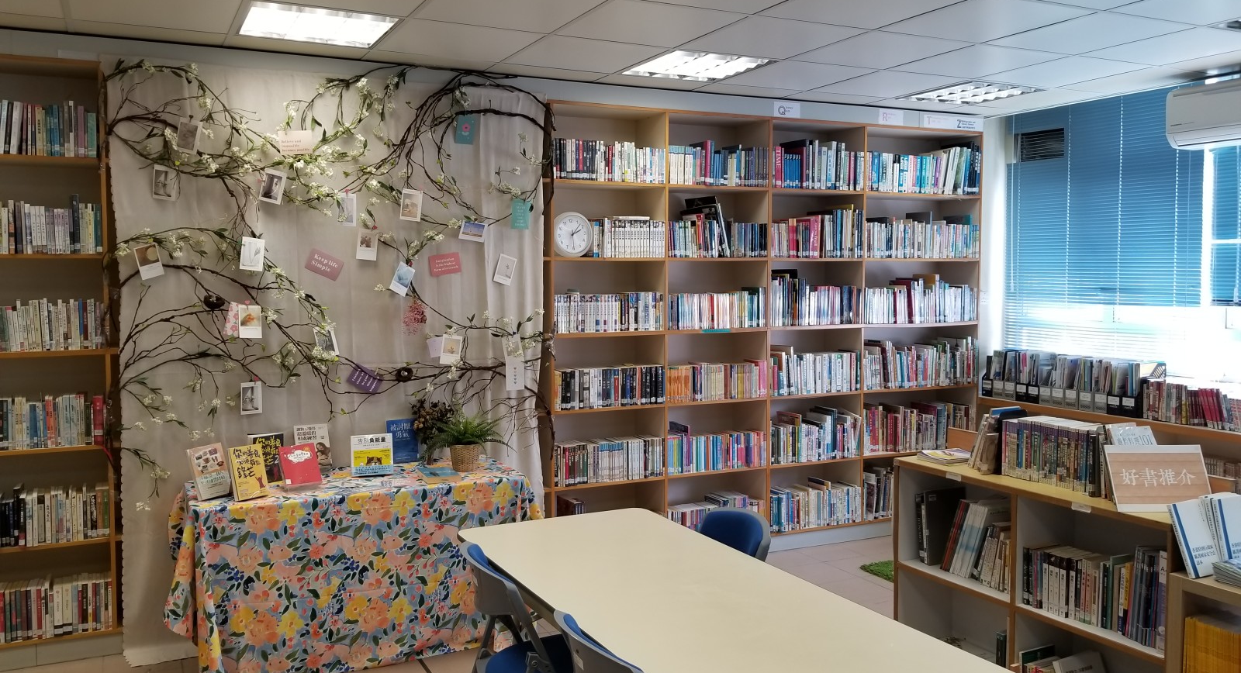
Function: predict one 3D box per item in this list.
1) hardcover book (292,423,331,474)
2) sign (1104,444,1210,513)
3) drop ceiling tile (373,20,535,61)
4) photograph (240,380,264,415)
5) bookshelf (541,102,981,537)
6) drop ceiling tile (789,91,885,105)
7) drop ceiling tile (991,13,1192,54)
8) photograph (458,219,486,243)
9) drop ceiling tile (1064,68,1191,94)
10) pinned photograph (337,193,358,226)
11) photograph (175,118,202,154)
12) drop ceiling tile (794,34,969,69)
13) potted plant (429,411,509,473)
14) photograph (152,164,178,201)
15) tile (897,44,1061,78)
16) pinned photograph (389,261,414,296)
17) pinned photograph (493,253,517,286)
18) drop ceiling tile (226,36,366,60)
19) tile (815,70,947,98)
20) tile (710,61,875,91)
[{"bbox_3d":[-1.417,0.511,4.288,0.148,0.208,0.019,-2,-20,-24],"label":"hardcover book"},{"bbox_3d":[1.703,0.449,2.947,0.297,0.210,0.015,0,-23,3],"label":"sign"},{"bbox_3d":[-0.695,-1.293,4.072,0.590,0.018,0.590,-2,4,-24],"label":"drop ceiling tile"},{"bbox_3d":[-1.698,0.286,4.291,0.089,0.150,0.005,-2,5,-26],"label":"photograph"},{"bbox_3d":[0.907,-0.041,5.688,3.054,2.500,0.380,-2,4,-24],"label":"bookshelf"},{"bbox_3d":[1.276,-1.407,5.472,0.590,0.018,0.210,-2,4,-24],"label":"drop ceiling tile"},{"bbox_3d":[2.008,-1.303,4.021,0.595,0.016,0.595,-3,5,-26],"label":"drop ceiling tile"},{"bbox_3d":[-0.734,-0.524,4.660,0.135,0.096,0.006,12,-2,-27],"label":"photograph"},{"bbox_3d":[2.753,-1.377,5.003,0.470,0.015,0.600,-2,5,-26],"label":"drop ceiling tile"},{"bbox_3d":[-1.289,-0.599,4.390,0.088,0.149,0.004,0,4,-26],"label":"pinned photograph"},{"bbox_3d":[-1.885,-0.874,4.075,0.085,0.138,0.004,10,0,-27],"label":"photograph"},{"bbox_3d":[1.201,-1.318,4.303,0.590,0.018,0.590,-2,4,-24],"label":"drop ceiling tile"},{"bbox_3d":[-0.741,0.502,4.514,0.370,0.280,0.350,0,5,0],"label":"potted plant"},{"bbox_3d":[-1.960,-0.662,4.016,0.094,0.148,0.005,-2,4,-24],"label":"photograph"},{"bbox_3d":[1.741,-1.339,4.561,0.590,0.018,0.590,-2,4,-24],"label":"tile"},{"bbox_3d":[-1.051,-0.276,4.517,0.090,0.141,0.006,23,-7,-26],"label":"pinned photograph"},{"bbox_3d":[-0.589,-0.341,4.776,0.092,0.143,0.005,15,-3,-26],"label":"pinned photograph"},{"bbox_3d":[-1.455,-1.313,4.214,0.600,0.015,0.250,-2,5,-26],"label":"drop ceiling tile"},{"bbox_3d":[1.479,-1.386,5.109,0.595,0.016,0.595,-3,5,-26],"label":"tile"},{"bbox_3d":[0.909,-1.356,4.864,0.600,0.016,0.600,-3,5,-27],"label":"tile"}]

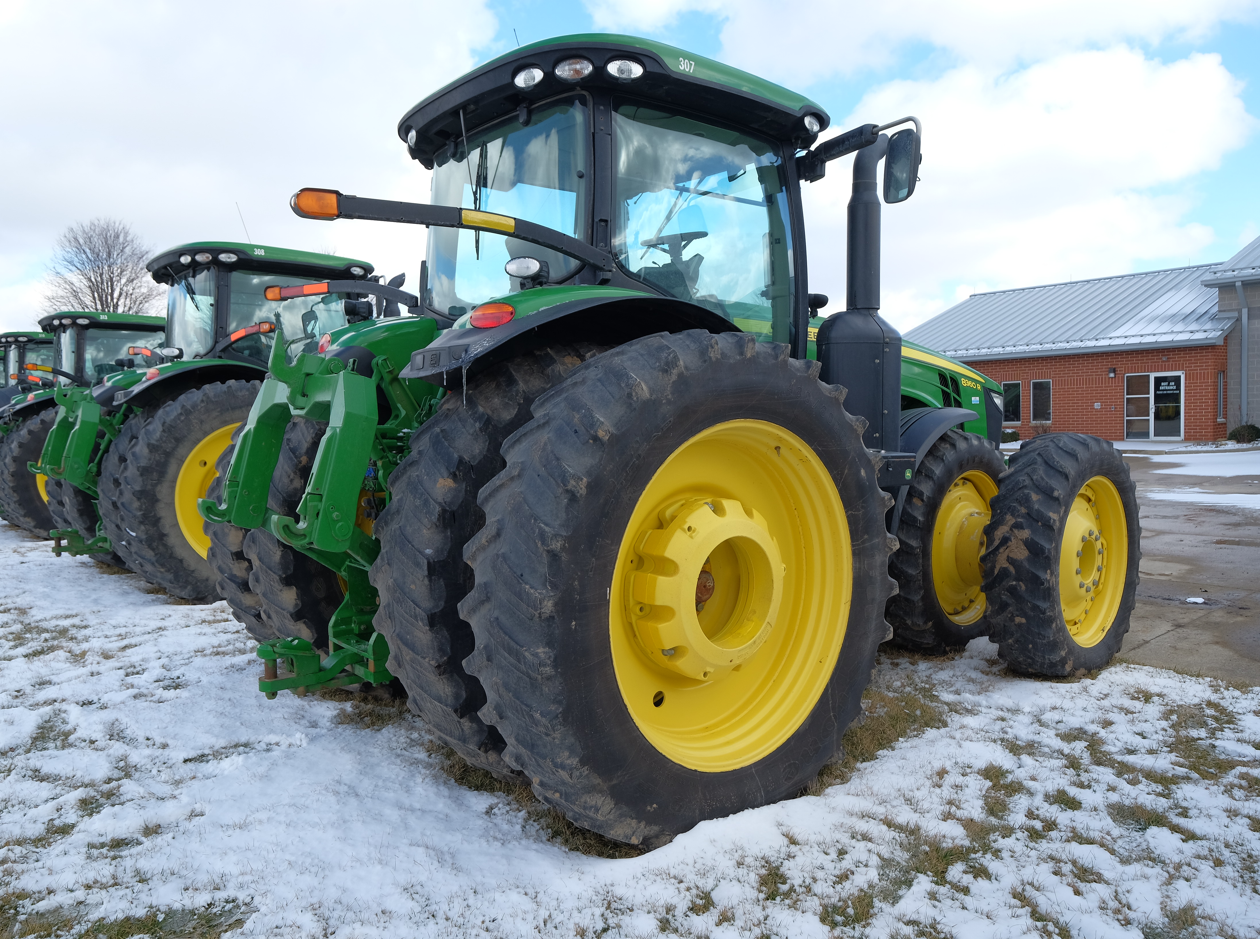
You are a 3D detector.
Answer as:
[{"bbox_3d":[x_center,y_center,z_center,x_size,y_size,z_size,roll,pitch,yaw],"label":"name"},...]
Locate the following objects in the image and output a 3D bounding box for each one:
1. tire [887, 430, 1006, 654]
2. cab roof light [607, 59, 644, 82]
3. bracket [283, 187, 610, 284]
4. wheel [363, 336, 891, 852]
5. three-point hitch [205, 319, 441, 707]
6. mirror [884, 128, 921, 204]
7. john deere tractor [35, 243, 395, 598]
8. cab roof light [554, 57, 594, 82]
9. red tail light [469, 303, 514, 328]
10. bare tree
[{"bbox_3d":[2.185,0.505,5.855,1.530,1.500,0.380,-1,3,-40],"label":"tire"},{"bbox_3d":[-0.020,-1.772,3.850,0.165,0.100,0.090,1,2,3],"label":"cab roof light"},{"bbox_3d":[-0.598,-0.908,3.360,1.430,0.220,0.100,-1,3,-40],"label":"bracket"},{"bbox_3d":[0.069,0.431,3.703,2.000,1.950,1.235,-1,3,-40],"label":"wheel"},{"bbox_3d":[-1.402,0.199,3.981,0.920,1.680,1.250,-1,3,-40],"label":"three-point hitch"},{"bbox_3d":[1.364,-1.522,4.320,0.090,0.380,0.190,-1,3,-30],"label":"mirror"},{"bbox_3d":[-3.295,-0.565,9.919,6.000,3.270,3.600,-2,3,-42],"label":"john deere tractor"},{"bbox_3d":[-0.242,-1.791,3.878,0.180,0.100,0.090,2,3,22],"label":"cab roof light"},{"bbox_3d":[-0.536,-0.622,3.494,0.220,0.115,0.090,2,3,38],"label":"red tail light"},{"bbox_3d":[-24.521,-6.131,40.000,7.300,11.400,7.300,1,2,0],"label":"bare tree"}]

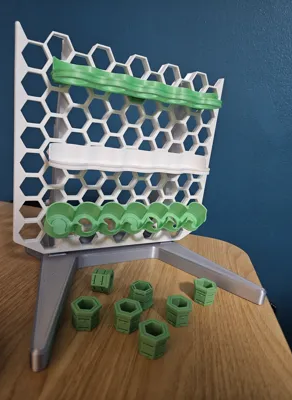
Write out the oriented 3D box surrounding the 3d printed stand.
[{"bbox_3d":[-0.017,0.079,0.303,0.230,0.015,0.189,-1,15,-30],"label":"3d printed stand"}]

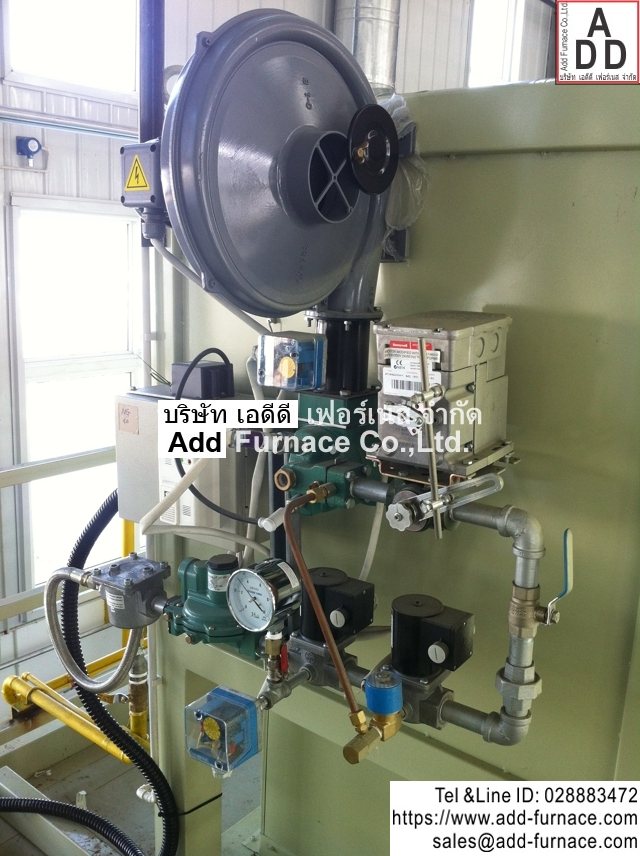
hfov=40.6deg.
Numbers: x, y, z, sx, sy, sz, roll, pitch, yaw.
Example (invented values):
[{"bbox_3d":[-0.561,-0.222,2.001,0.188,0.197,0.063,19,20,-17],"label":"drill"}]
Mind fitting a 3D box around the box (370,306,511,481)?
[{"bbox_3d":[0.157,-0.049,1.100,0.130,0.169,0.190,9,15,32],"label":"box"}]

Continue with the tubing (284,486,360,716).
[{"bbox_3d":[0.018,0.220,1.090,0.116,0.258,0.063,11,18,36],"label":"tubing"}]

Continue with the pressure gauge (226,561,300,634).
[{"bbox_3d":[-0.074,0.221,1.156,0.083,0.083,0.057,11,18,36],"label":"pressure gauge"}]

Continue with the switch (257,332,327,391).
[{"bbox_3d":[-0.040,-0.100,1.282,0.072,0.073,0.070,11,18,36],"label":"switch"}]

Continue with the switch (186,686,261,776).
[{"bbox_3d":[-0.132,0.410,1.180,0.072,0.074,0.067,10,18,36],"label":"switch"}]

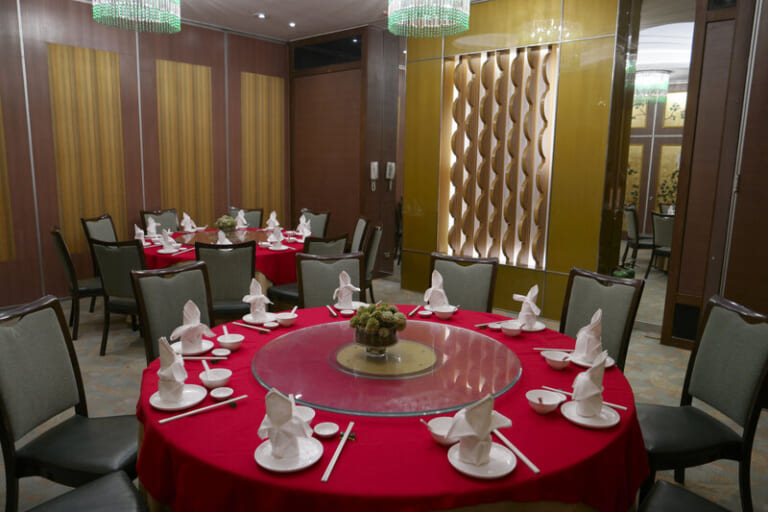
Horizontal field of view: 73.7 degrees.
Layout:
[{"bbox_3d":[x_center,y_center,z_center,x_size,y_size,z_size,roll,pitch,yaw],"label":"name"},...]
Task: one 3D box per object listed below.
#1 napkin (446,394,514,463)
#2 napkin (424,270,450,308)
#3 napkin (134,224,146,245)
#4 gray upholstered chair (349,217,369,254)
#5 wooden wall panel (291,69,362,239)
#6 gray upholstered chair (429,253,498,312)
[{"bbox_3d":[0.247,0.433,1.341,0.150,0.185,0.110,-2,10,-18],"label":"napkin"},{"bbox_3d":[0.297,0.177,2.798,0.140,0.195,0.095,4,10,18],"label":"napkin"},{"bbox_3d":[-2.234,-0.200,4.694,0.095,0.197,0.130,-2,10,-20],"label":"napkin"},{"bbox_3d":[-0.479,0.074,5.870,0.580,0.960,0.460,-1,10,-15],"label":"gray upholstered chair"},{"bbox_3d":[-0.797,-1.092,7.213,1.187,2.821,0.050,7,11,33],"label":"wooden wall panel"},{"bbox_3d":[0.422,0.518,3.227,0.460,0.960,0.580,5,10,23],"label":"gray upholstered chair"}]

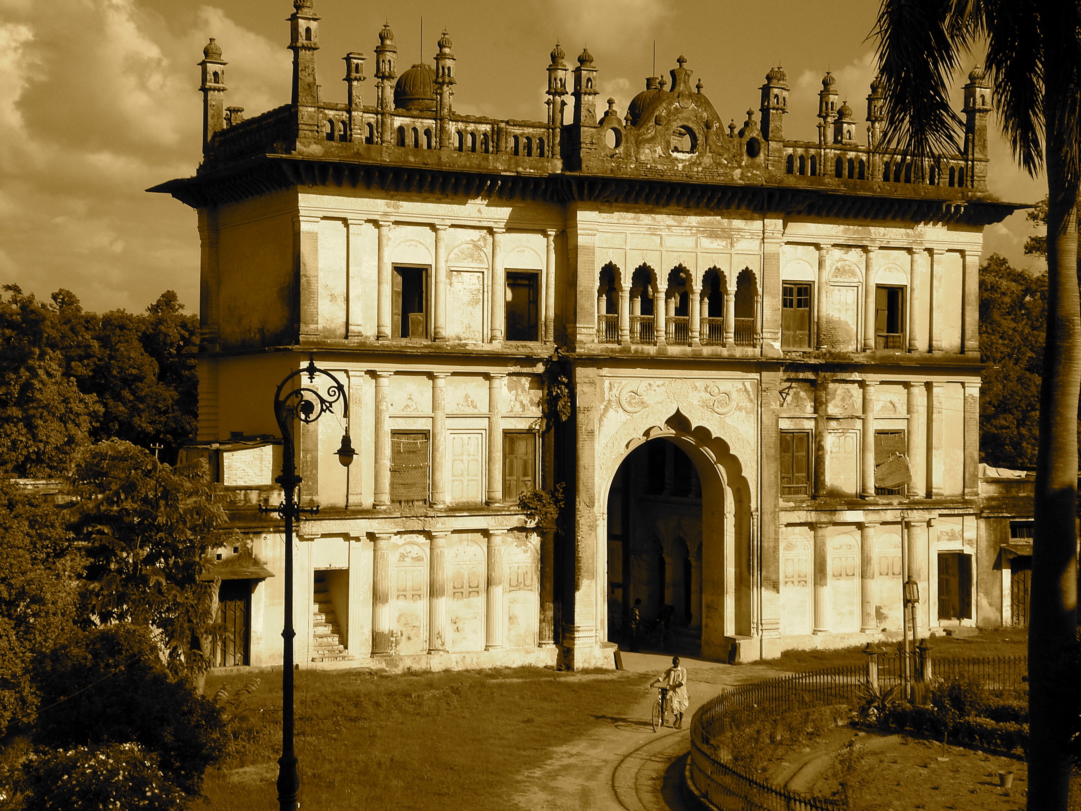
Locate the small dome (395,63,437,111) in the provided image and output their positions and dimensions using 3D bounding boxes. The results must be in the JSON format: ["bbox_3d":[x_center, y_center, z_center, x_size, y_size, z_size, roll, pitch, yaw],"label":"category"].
[{"bbox_3d":[-3.827,-10.138,62.561,1.610,1.530,1.610,0,0,0],"label":"small dome"}]

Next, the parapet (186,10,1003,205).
[{"bbox_3d":[2.080,-8.672,62.230,23.800,3.990,10.200,0,0,-26],"label":"parapet"}]

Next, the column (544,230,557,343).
[{"bbox_3d":[0.288,-3.391,55.917,0.340,3.191,0.260,0,0,-26],"label":"column"}]

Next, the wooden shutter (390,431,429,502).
[{"bbox_3d":[-3.613,1.687,54.334,1.080,1.948,0.100,0,0,-26],"label":"wooden shutter"}]

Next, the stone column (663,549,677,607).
[{"bbox_3d":[4.203,5.852,64.000,0.380,2.280,0.380,1,-1,-24],"label":"stone column"}]

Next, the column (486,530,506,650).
[{"bbox_3d":[-1.282,5.225,55.839,0.520,3.430,0.520,0,-1,0],"label":"column"}]

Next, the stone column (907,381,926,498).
[{"bbox_3d":[12.197,1.107,63.852,0.430,3.766,0.380,0,0,-28],"label":"stone column"}]

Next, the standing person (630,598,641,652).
[{"bbox_3d":[2.842,6.552,58.849,0.300,1.600,0.450,0,0,32],"label":"standing person"}]

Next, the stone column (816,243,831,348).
[{"bbox_3d":[8.919,-3.447,62.121,0.380,3.279,0.340,0,0,-28],"label":"stone column"}]

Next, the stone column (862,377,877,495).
[{"bbox_3d":[10.155,1.027,60.736,0.400,3.585,0.300,0,0,-26],"label":"stone column"}]

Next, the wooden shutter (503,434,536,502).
[{"bbox_3d":[-0.609,1.733,55.821,1.040,1.954,0.100,0,0,-26],"label":"wooden shutter"}]

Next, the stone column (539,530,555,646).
[{"bbox_3d":[0.196,5.266,56.927,0.460,3.370,0.430,0,0,0],"label":"stone column"}]

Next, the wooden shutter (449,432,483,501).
[{"bbox_3d":[-2.109,1.763,55.885,1.020,2.010,0.120,0,0,-26],"label":"wooden shutter"}]

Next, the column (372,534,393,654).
[{"bbox_3d":[-4.372,5.190,54.463,0.520,3.390,0.520,1,-1,-24],"label":"column"}]

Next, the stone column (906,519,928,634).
[{"bbox_3d":[11.821,5.322,61.677,0.500,3.520,0.500,1,-1,-24],"label":"stone column"}]

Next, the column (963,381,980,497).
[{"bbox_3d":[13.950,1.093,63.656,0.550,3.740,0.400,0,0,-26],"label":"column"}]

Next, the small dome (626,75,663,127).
[{"bbox_3d":[3.811,-10.234,66.500,1.720,1.770,1.720,0,-1,0],"label":"small dome"}]

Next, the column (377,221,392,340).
[{"bbox_3d":[-4.377,-3.494,55.110,0.380,3.304,0.340,0,0,-28],"label":"column"}]

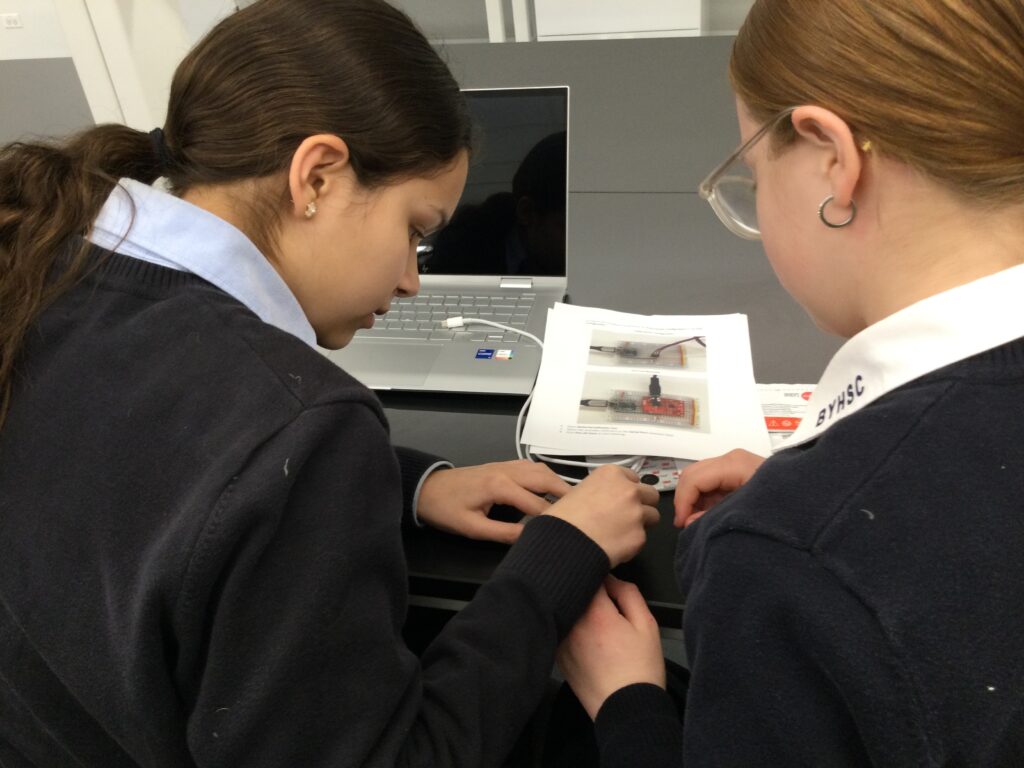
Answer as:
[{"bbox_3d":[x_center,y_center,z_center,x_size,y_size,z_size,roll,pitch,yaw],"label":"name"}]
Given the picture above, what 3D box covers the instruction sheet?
[{"bbox_3d":[0.135,-0.013,0.920,0.216,0.016,0.279,2,32,8],"label":"instruction sheet"}]

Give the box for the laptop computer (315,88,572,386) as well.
[{"bbox_3d":[-0.130,-0.171,1.043,0.358,0.230,0.335,2,33,12],"label":"laptop computer"}]

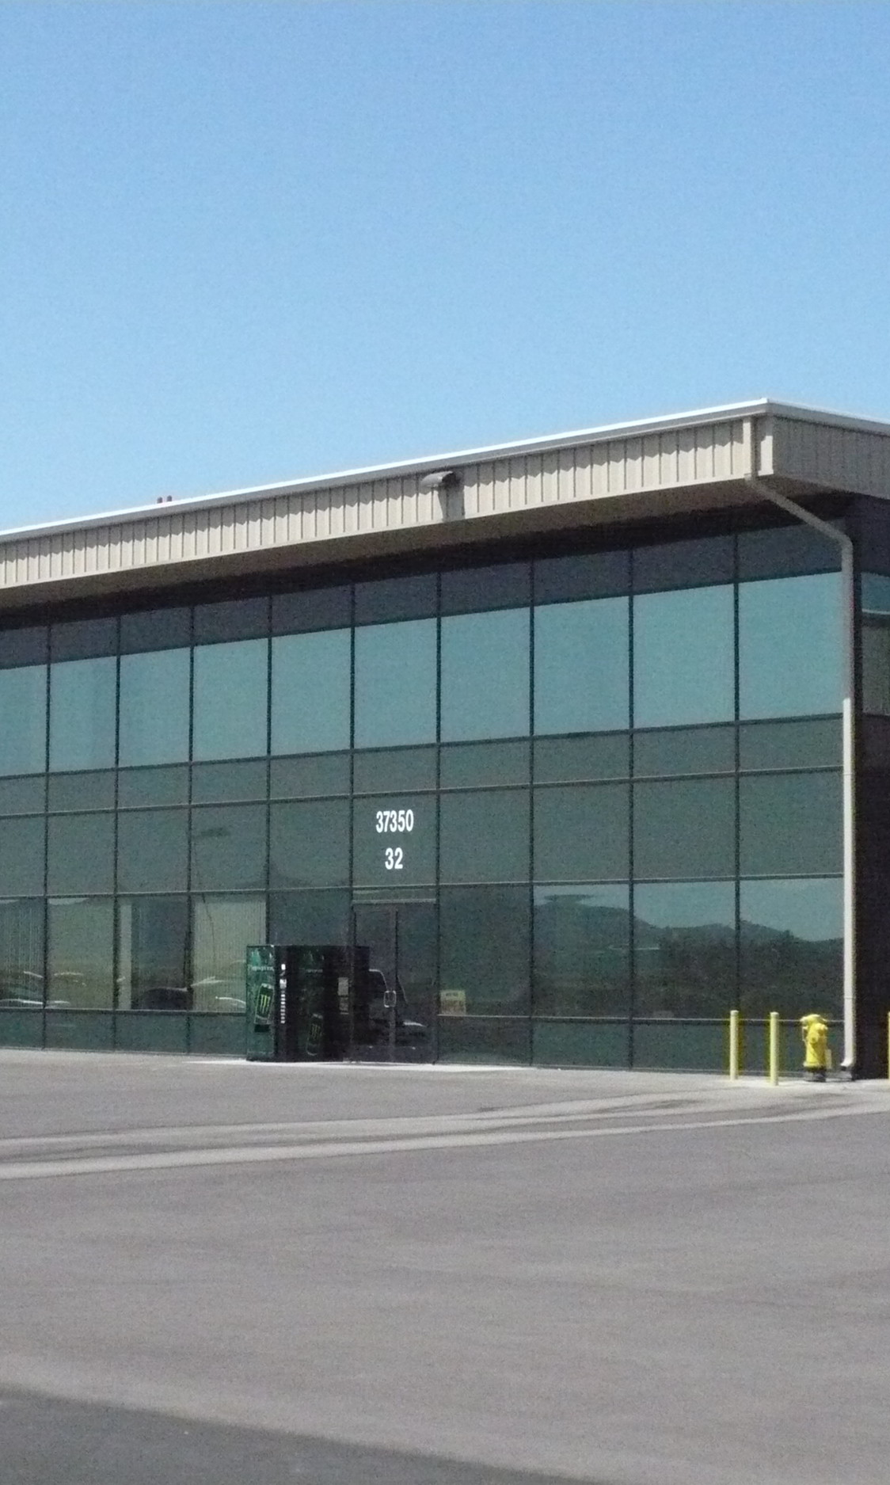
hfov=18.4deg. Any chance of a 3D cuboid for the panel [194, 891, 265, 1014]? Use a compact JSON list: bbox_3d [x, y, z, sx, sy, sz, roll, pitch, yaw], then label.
[{"bbox_3d":[-3.546,3.429,44.874,1.824,1.899,0.050,-4,-7,43],"label":"panel"}]

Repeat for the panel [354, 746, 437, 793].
[{"bbox_3d":[-0.829,0.473,43.629,1.880,0.659,0.050,-4,-7,43],"label":"panel"}]

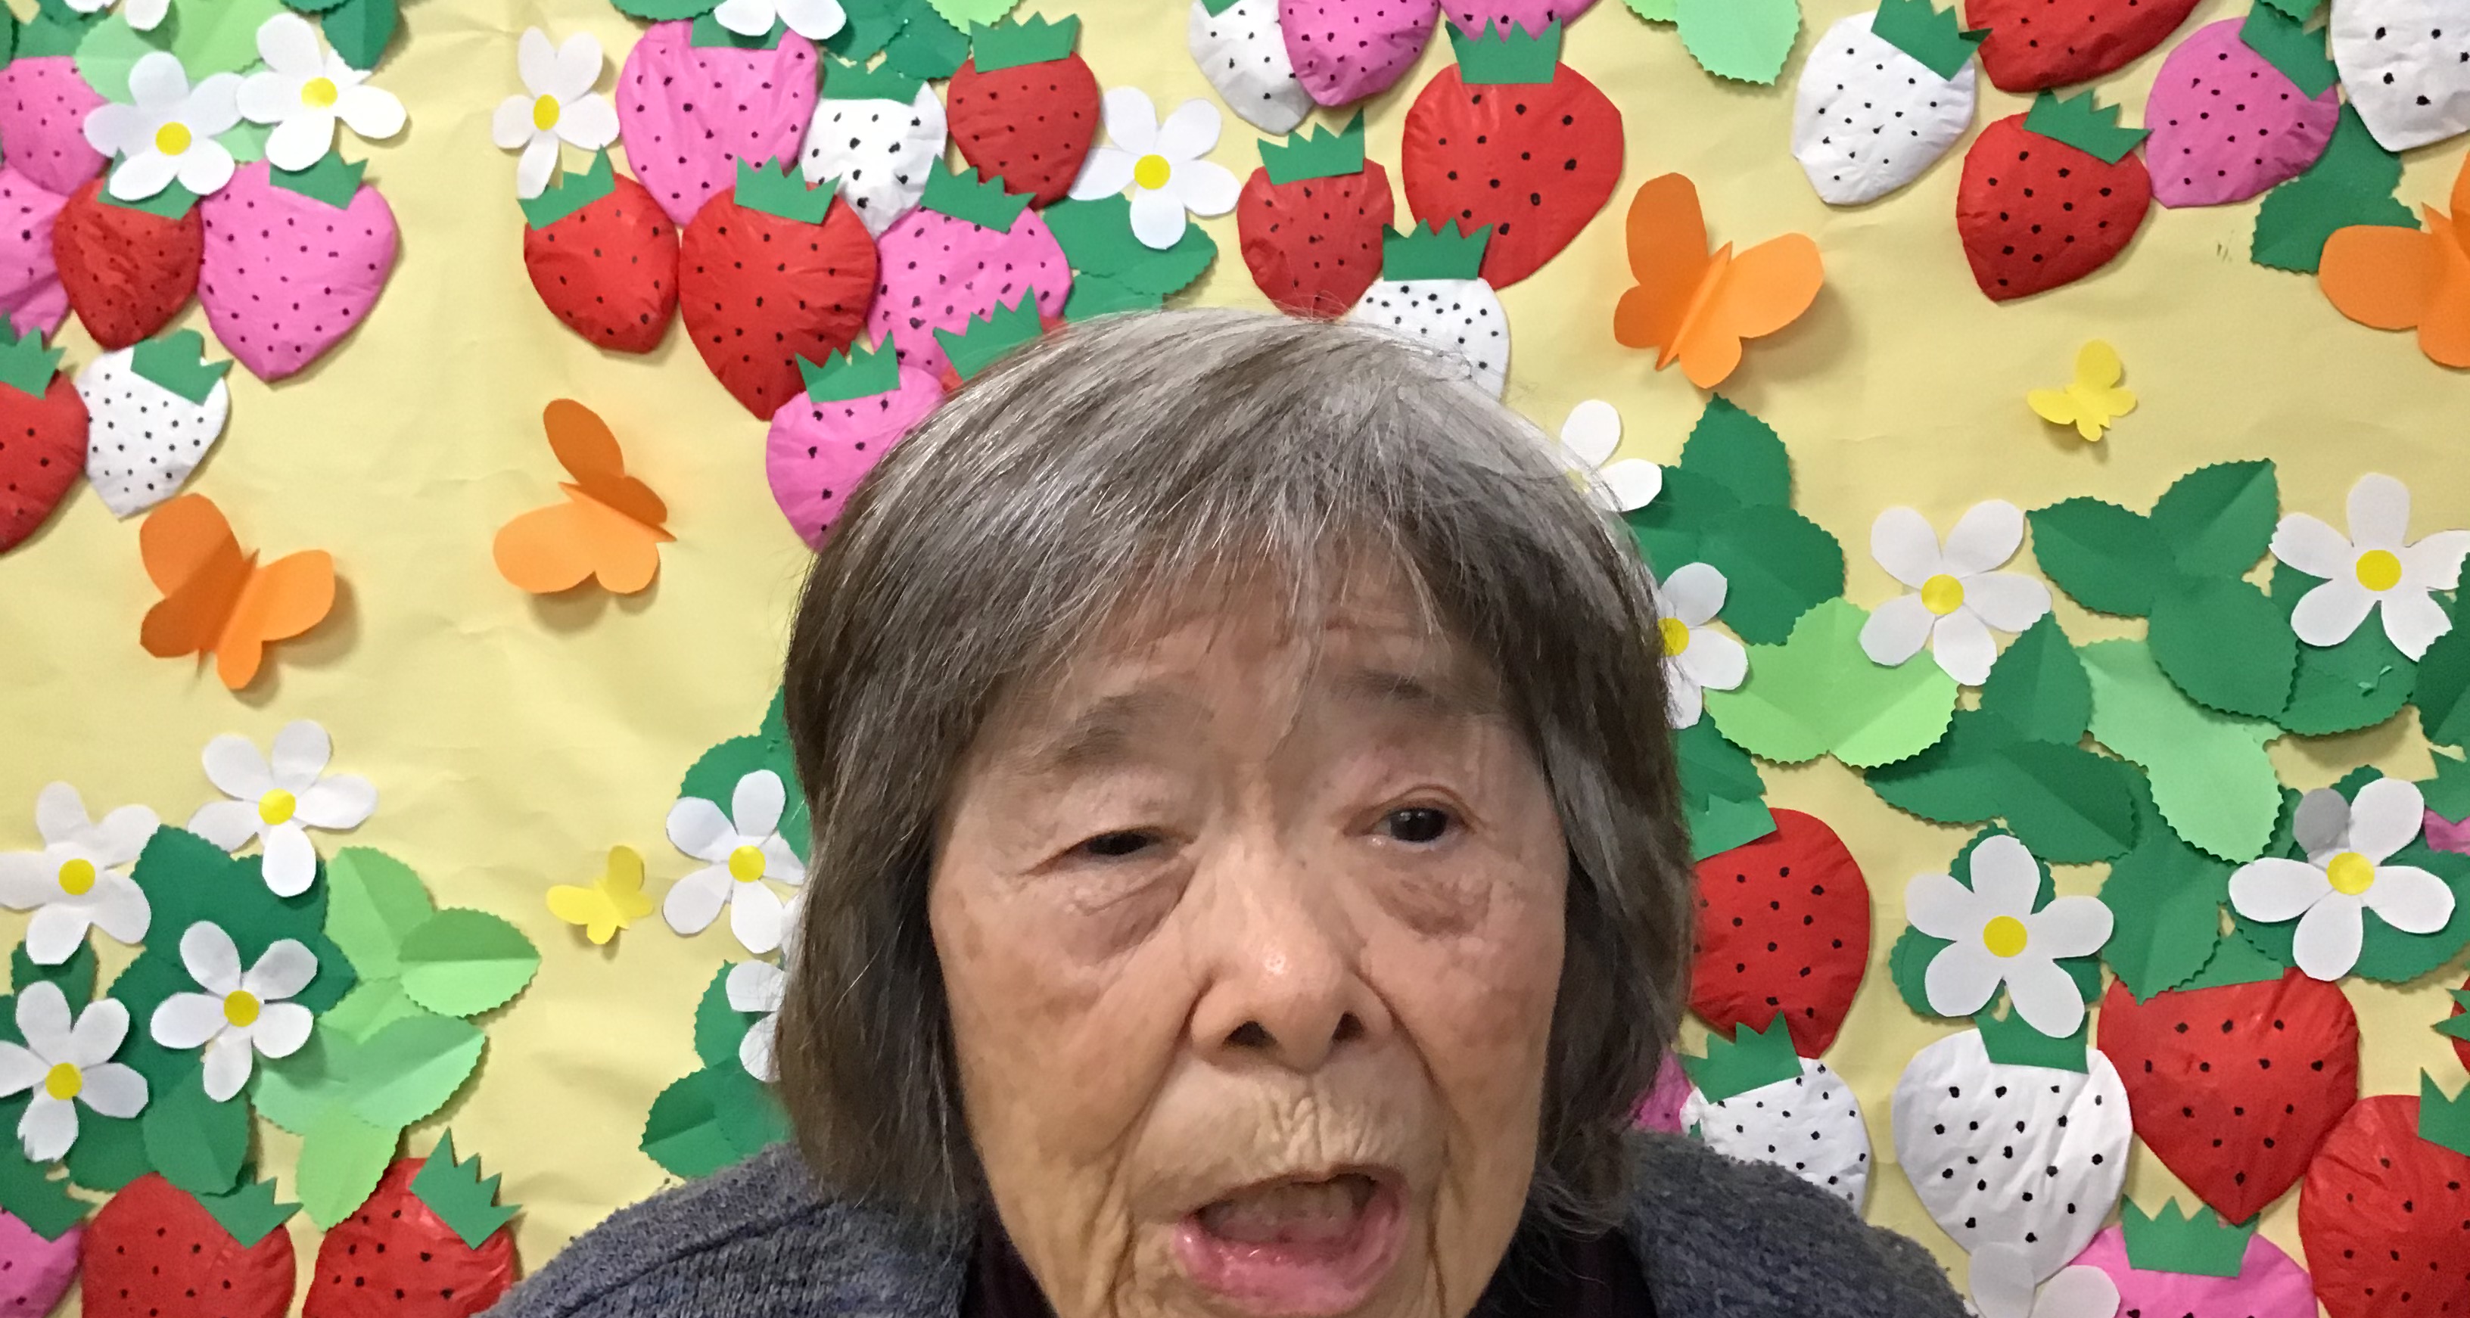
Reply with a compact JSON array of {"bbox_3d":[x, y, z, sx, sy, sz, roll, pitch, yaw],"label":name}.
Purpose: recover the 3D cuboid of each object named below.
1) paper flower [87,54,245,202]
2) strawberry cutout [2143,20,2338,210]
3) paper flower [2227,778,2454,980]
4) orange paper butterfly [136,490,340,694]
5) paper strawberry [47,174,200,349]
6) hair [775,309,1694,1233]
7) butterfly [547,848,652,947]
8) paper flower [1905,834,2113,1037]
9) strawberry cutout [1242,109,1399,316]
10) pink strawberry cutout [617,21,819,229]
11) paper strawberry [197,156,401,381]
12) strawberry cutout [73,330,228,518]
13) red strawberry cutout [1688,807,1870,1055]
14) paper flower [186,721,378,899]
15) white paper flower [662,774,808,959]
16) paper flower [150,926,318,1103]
[{"bbox_3d":[-0.476,-0.236,0.983,0.078,0.070,0.010,-1,-8,9],"label":"paper flower"},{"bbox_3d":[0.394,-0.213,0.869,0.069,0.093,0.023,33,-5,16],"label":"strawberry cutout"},{"bbox_3d":[0.401,0.080,0.802,0.078,0.073,0.010,-1,-8,9],"label":"paper flower"},{"bbox_3d":[-0.420,-0.029,0.920,0.089,0.071,0.030,22,-5,12],"label":"orange paper butterfly"},{"bbox_3d":[-0.482,-0.172,0.962,0.069,0.081,0.020,6,-8,10],"label":"paper strawberry"},{"bbox_3d":[0.001,0.026,0.545,0.208,0.222,0.200,-2,-9,-5],"label":"hair"},{"bbox_3d":[-0.264,0.098,0.920,0.044,0.041,0.018,-3,-14,10],"label":"butterfly"},{"bbox_3d":[0.279,0.099,0.797,0.071,0.073,0.012,-1,-9,9],"label":"paper flower"},{"bbox_3d":[0.033,-0.178,0.892,0.064,0.088,0.020,-1,-8,9],"label":"strawberry cutout"},{"bbox_3d":[-0.234,-0.243,0.999,0.092,0.101,0.023,-3,-14,10],"label":"pink strawberry cutout"},{"bbox_3d":[-0.405,-0.170,0.950,0.086,0.101,0.022,12,-7,11],"label":"paper strawberry"},{"bbox_3d":[-0.466,-0.103,0.949,0.067,0.086,0.020,21,-5,12],"label":"strawberry cutout"},{"bbox_3d":[0.191,0.098,0.810,0.082,0.096,0.022,-17,-11,6],"label":"red strawberry cutout"},{"bbox_3d":[-0.414,0.066,0.960,0.086,0.076,0.018,-3,-14,10],"label":"paper flower"},{"bbox_3d":[-0.198,0.082,0.895,0.071,0.075,0.010,-1,-8,9],"label":"white paper flower"},{"bbox_3d":[-0.427,0.150,0.943,0.075,0.077,0.015,-3,-14,10],"label":"paper flower"}]

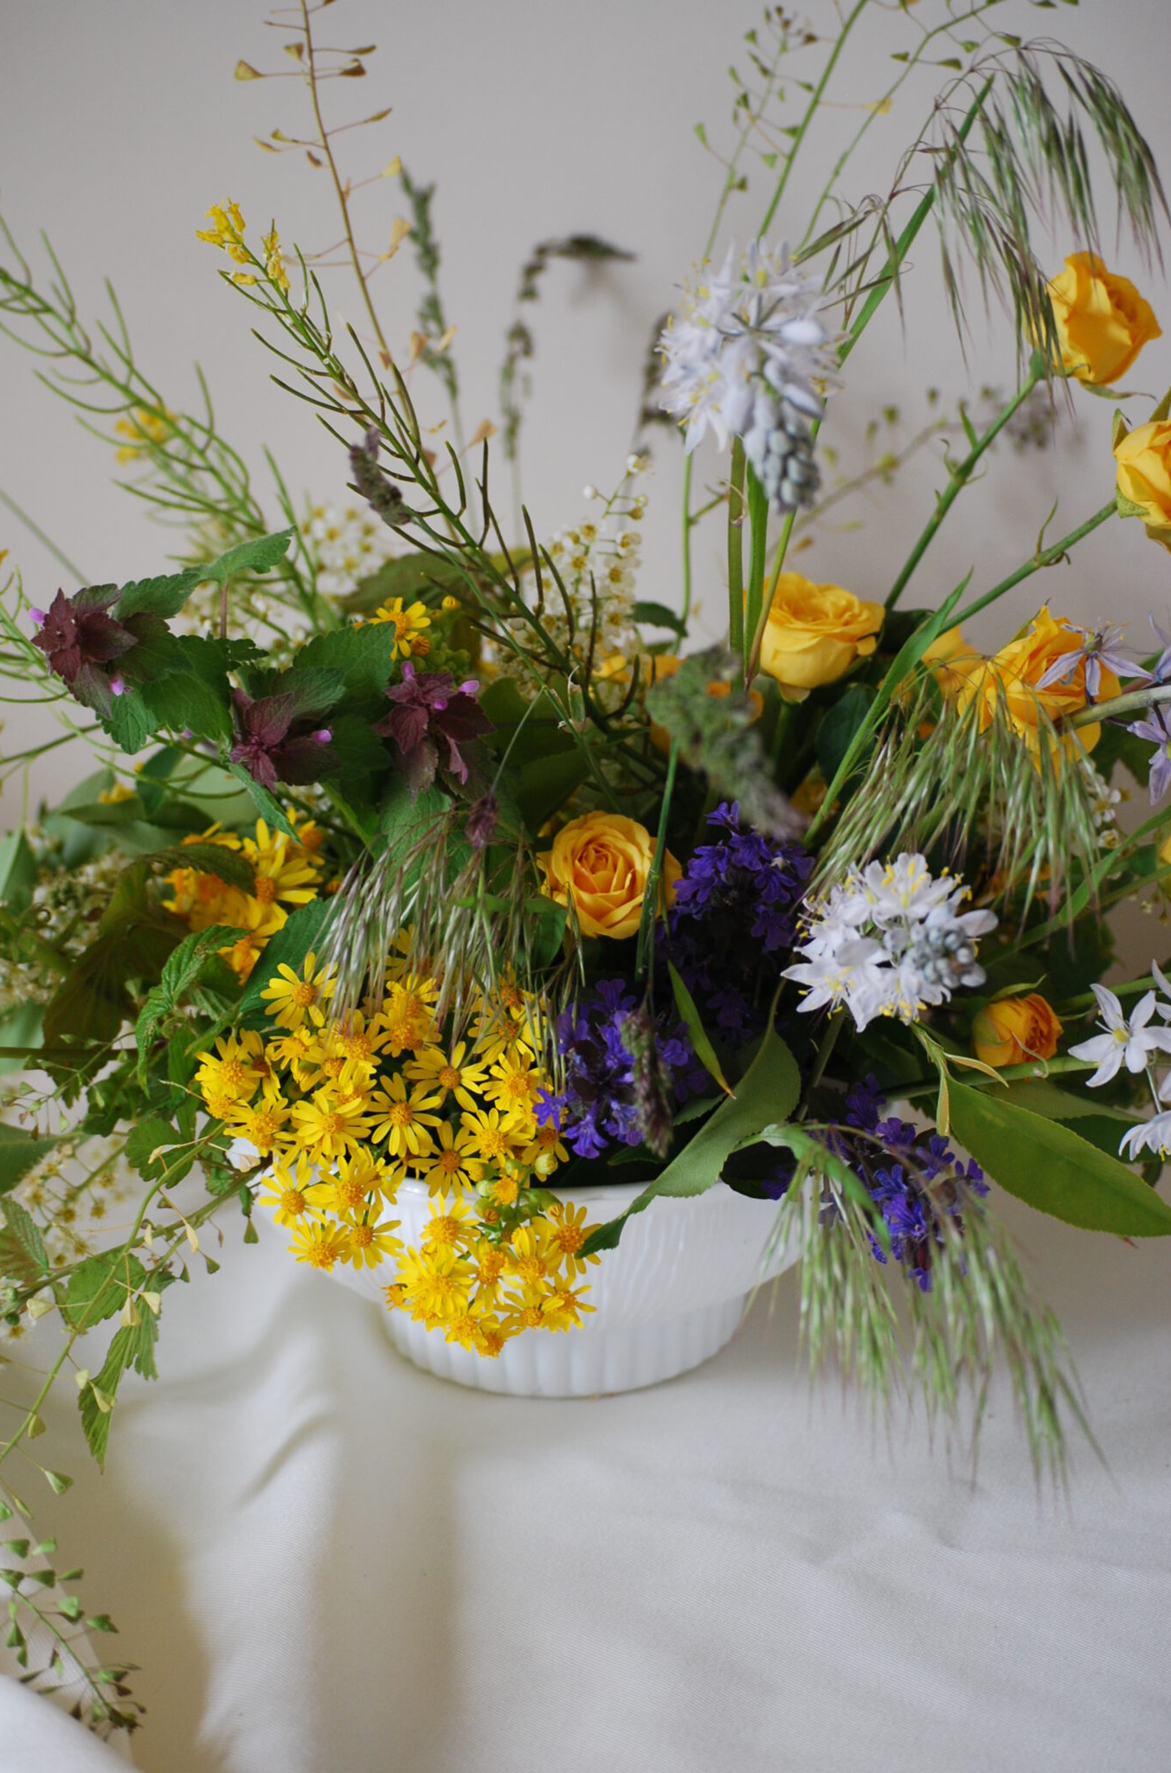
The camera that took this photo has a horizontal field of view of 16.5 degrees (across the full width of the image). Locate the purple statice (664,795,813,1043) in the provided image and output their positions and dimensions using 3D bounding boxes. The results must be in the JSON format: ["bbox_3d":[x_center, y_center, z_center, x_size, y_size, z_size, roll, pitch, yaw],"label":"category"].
[{"bbox_3d":[0.044,0.010,1.150,0.040,0.062,0.038,-3,18,1],"label":"purple statice"}]

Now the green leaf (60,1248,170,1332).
[{"bbox_3d":[-0.130,0.111,1.110,0.021,0.029,0.010,40,6,15],"label":"green leaf"}]

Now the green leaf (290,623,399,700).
[{"bbox_3d":[-0.068,-0.063,1.135,0.030,0.024,0.014,0,14,0],"label":"green leaf"}]

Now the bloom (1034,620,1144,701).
[{"bbox_3d":[0.138,-0.062,1.110,0.029,0.022,0.021,0,15,0],"label":"bloom"}]

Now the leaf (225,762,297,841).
[{"bbox_3d":[-0.089,-0.023,1.110,0.020,0.021,0.014,-7,16,-24],"label":"leaf"}]

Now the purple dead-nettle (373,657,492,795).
[{"bbox_3d":[-0.041,-0.043,1.090,0.031,0.035,0.028,-1,15,-3],"label":"purple dead-nettle"}]

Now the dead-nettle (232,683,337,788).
[{"bbox_3d":[-0.083,-0.041,1.115,0.030,0.028,0.027,3,14,11],"label":"dead-nettle"}]

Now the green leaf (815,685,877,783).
[{"bbox_3d":[0.077,-0.045,1.200,0.020,0.029,0.007,6,-17,11],"label":"green leaf"}]

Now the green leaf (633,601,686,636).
[{"bbox_3d":[0.022,-0.078,1.180,0.016,0.011,0.013,-3,15,-11],"label":"green leaf"}]

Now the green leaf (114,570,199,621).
[{"bbox_3d":[-0.120,-0.081,1.130,0.026,0.007,0.017,-21,44,-5],"label":"green leaf"}]

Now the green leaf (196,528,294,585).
[{"bbox_3d":[-0.096,-0.093,1.140,0.029,0.009,0.018,-24,37,-3],"label":"green leaf"}]

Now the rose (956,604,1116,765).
[{"bbox_3d":[0.130,-0.058,1.165,0.046,0.046,0.042,-6,15,-21],"label":"rose"}]

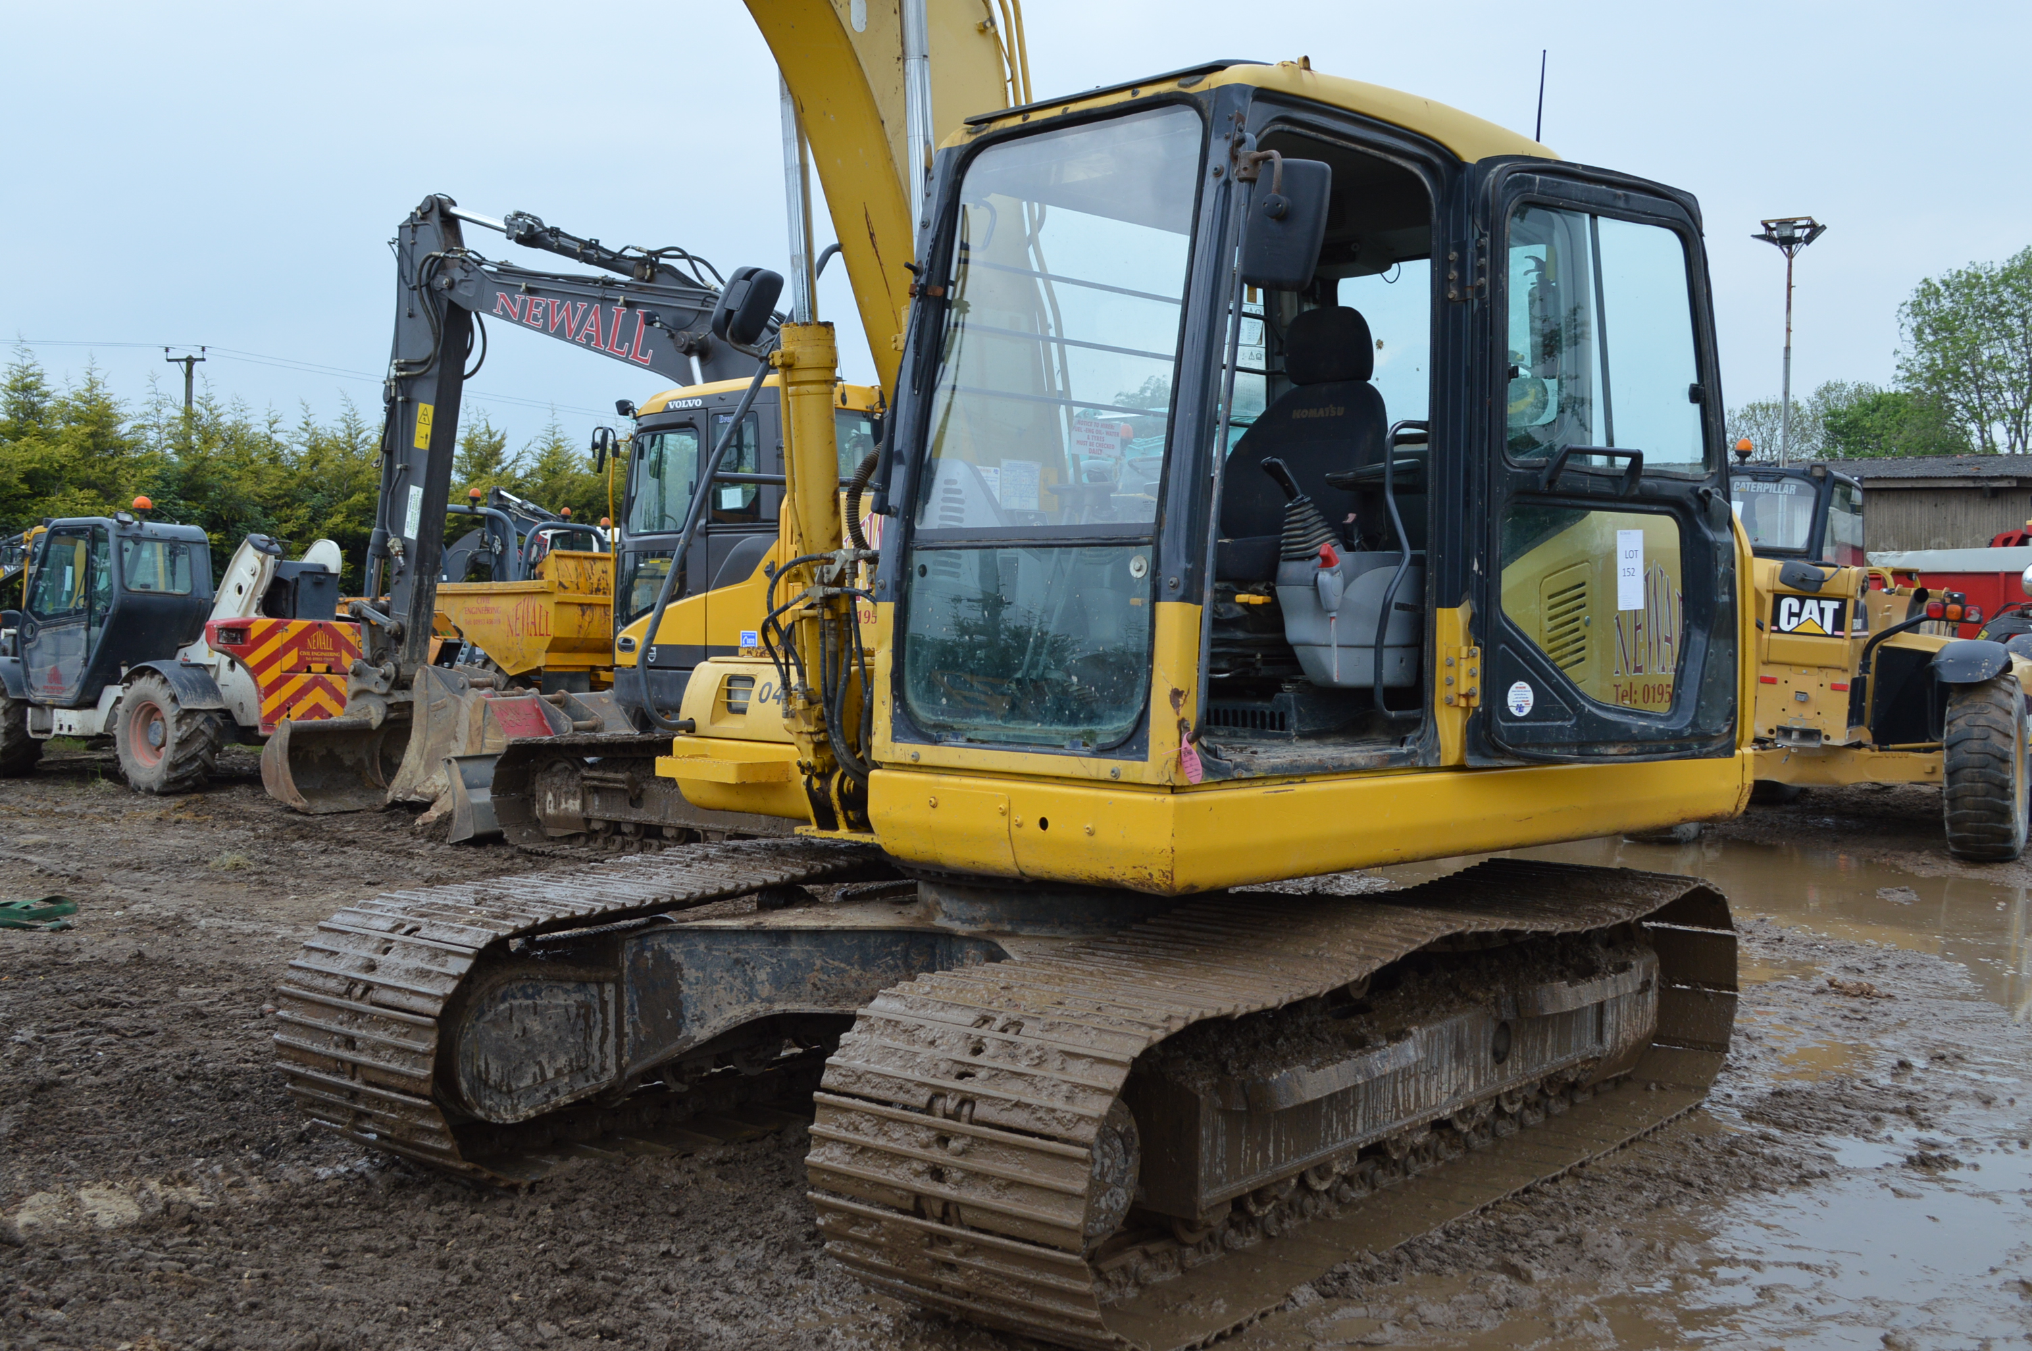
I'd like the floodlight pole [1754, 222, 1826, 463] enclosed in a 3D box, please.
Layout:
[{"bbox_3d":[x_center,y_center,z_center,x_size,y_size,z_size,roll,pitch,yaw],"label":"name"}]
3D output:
[{"bbox_3d":[12.981,-3.358,33.938,1.200,8.600,1.200,1,1,0],"label":"floodlight pole"}]

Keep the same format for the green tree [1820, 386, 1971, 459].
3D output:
[{"bbox_3d":[23.854,-3.423,54.938,4.600,8.200,4.600,1,1,0],"label":"green tree"}]

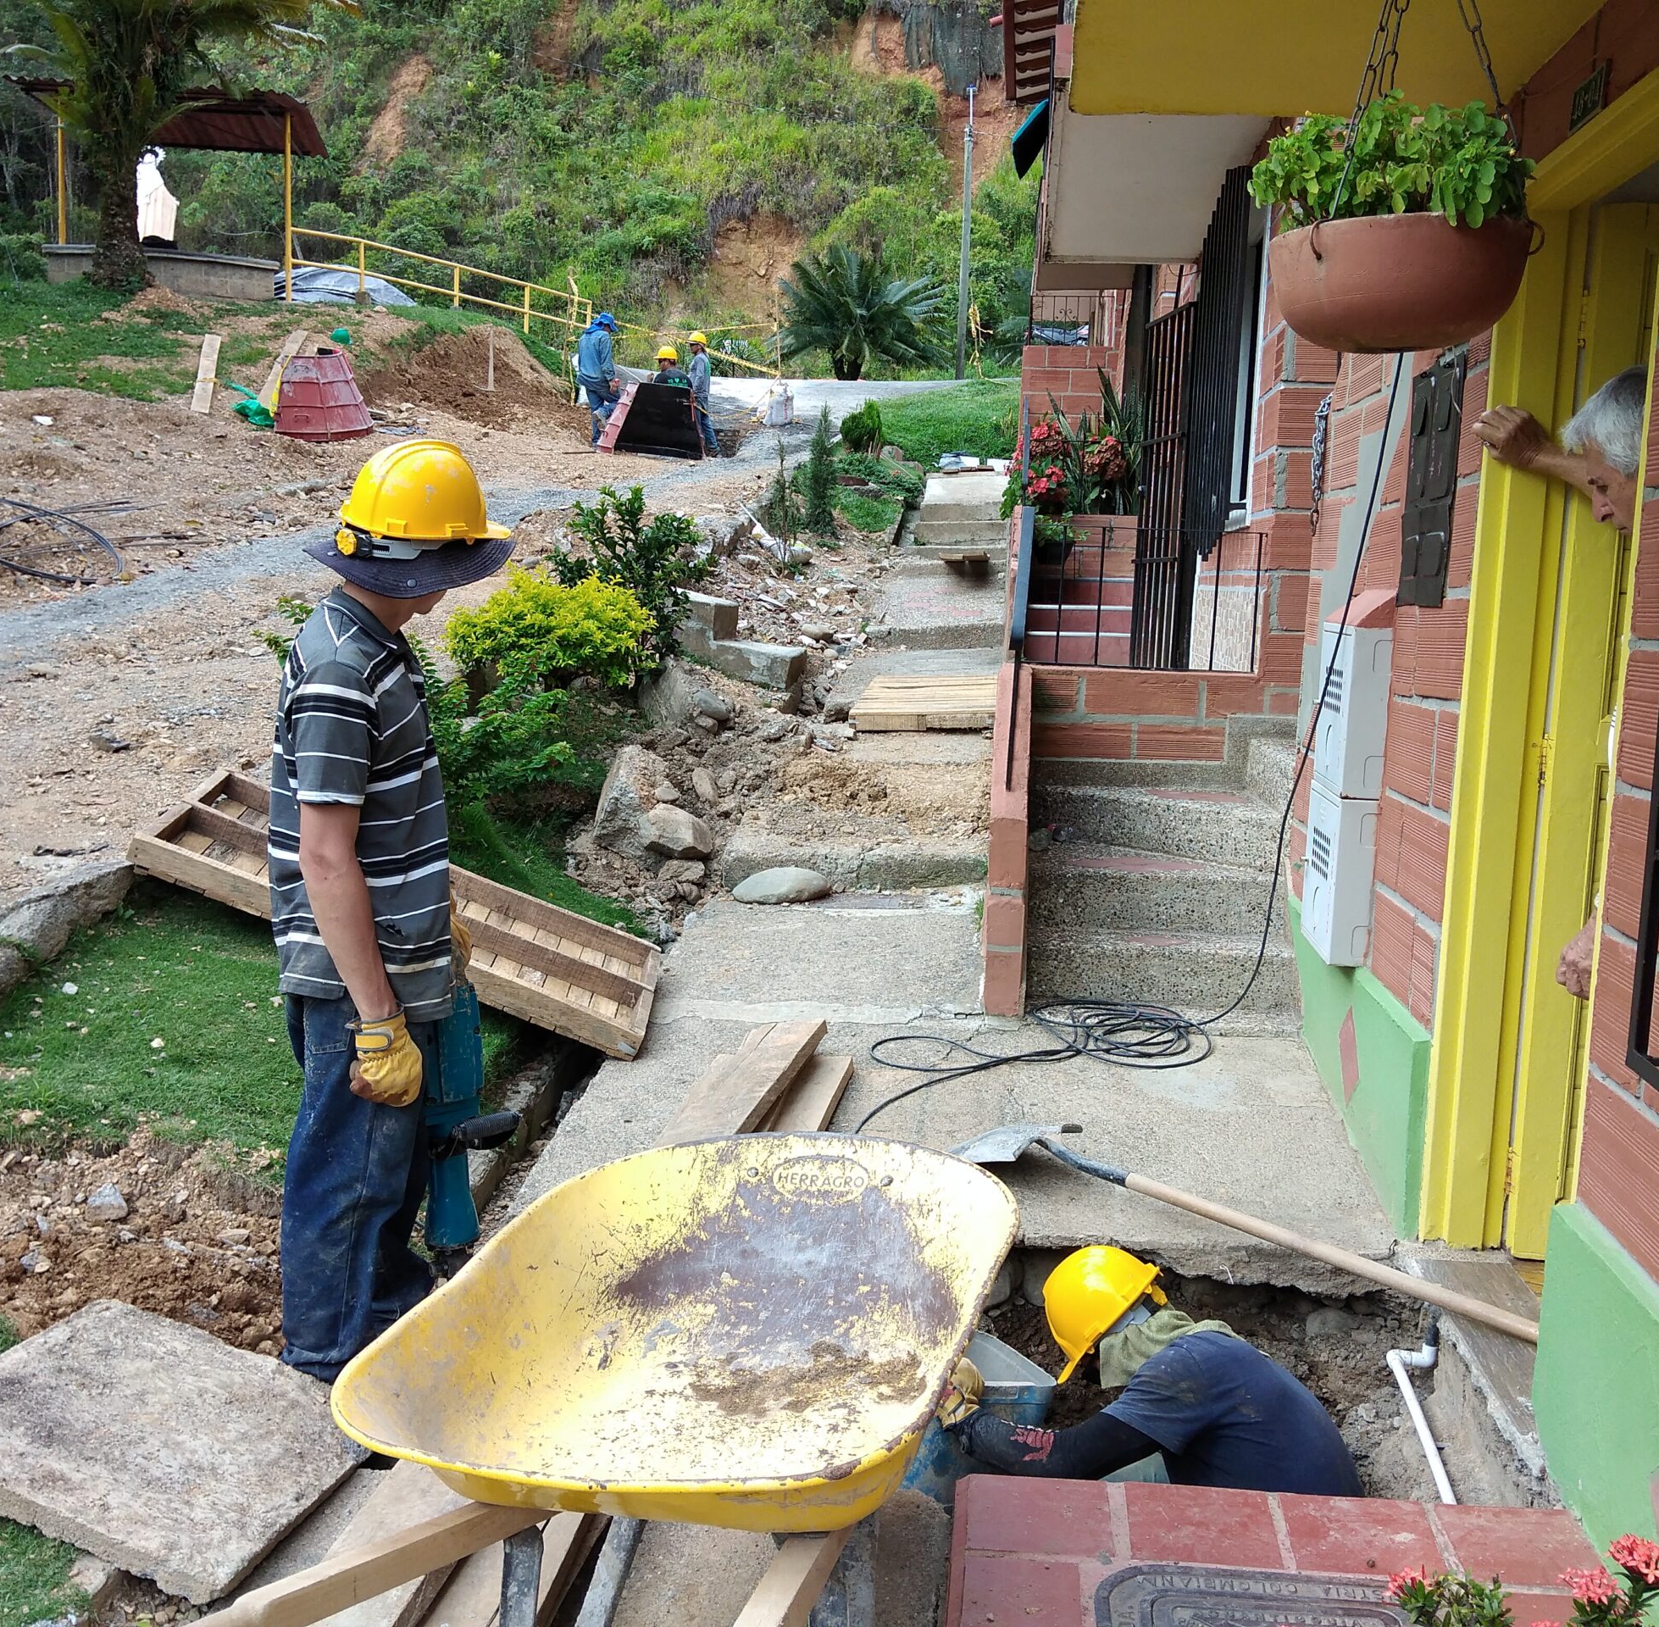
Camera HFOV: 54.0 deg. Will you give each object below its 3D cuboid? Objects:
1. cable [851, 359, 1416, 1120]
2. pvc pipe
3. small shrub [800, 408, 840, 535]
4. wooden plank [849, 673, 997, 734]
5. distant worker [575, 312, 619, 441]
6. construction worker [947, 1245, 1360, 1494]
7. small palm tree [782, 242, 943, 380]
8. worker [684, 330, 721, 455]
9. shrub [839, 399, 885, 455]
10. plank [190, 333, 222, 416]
[{"bbox_3d":[0.777,-0.248,4.394,1.250,1.900,1.600,3,7,6],"label":"cable"},{"bbox_3d":[1.081,1.073,2.881,0.100,0.060,0.640,4,7,11],"label":"pvc pipe"},{"bbox_3d":[-0.089,-3.257,15.500,0.370,1.190,0.370,2,6,0],"label":"small shrub"},{"bbox_3d":[0.556,-0.634,9.300,0.880,0.100,0.850,3,13,6],"label":"wooden plank"},{"bbox_3d":[-2.988,-5.611,21.045,0.500,1.670,0.500,-2,8,-37],"label":"distant worker"},{"bbox_3d":[0.544,1.192,2.888,0.760,0.880,0.500,3,6,5],"label":"construction worker"},{"bbox_3d":[0.606,-9.715,31.500,3.200,2.600,3.100,3,7,6],"label":"small palm tree"},{"bbox_3d":[-1.760,-5.828,22.561,0.500,1.700,0.460,5,7,19],"label":"worker"},{"bbox_3d":[0.385,-4.625,19.500,0.530,0.697,0.530,2,6,0],"label":"shrub"},{"bbox_3d":[-7.641,-5.417,20.000,0.210,0.040,2.360,2,37,-18],"label":"plank"}]

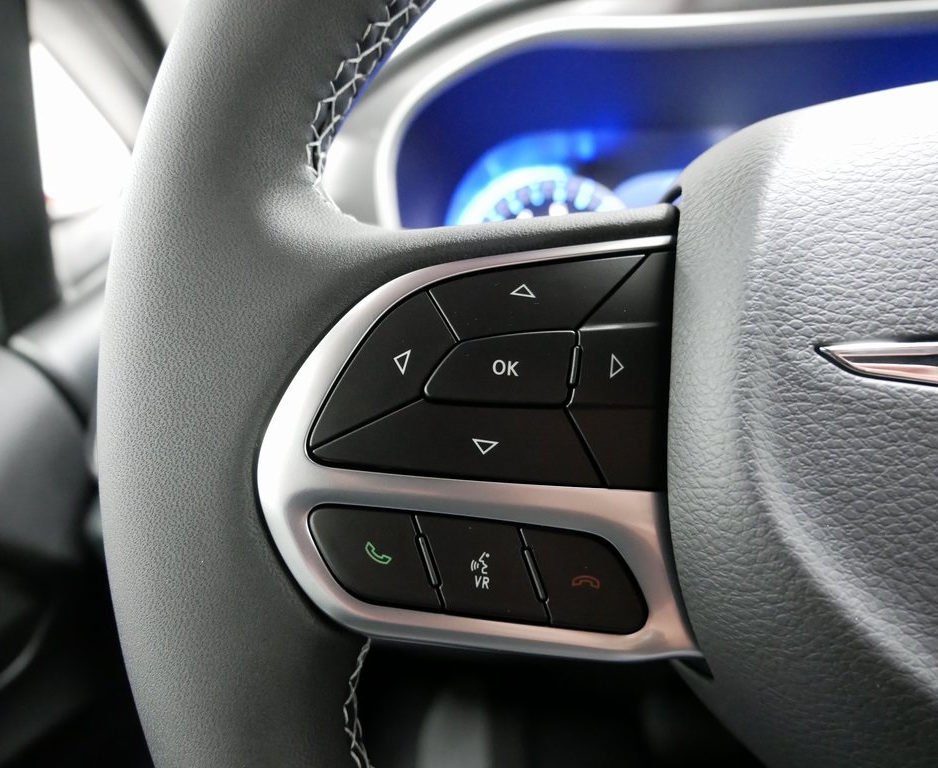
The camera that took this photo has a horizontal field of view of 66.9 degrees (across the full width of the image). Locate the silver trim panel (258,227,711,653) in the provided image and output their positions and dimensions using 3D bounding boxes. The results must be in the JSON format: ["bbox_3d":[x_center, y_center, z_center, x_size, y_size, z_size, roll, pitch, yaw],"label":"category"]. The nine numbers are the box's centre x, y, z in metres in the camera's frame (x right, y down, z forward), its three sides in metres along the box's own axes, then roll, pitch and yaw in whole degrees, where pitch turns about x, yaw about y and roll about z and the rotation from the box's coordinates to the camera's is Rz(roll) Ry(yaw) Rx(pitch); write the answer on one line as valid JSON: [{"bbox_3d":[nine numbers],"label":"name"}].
[{"bbox_3d":[0.002,0.013,0.141,0.086,0.083,0.020,0,-2,-3],"label":"silver trim panel"}]

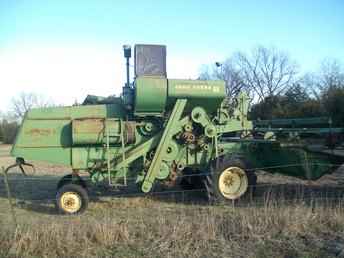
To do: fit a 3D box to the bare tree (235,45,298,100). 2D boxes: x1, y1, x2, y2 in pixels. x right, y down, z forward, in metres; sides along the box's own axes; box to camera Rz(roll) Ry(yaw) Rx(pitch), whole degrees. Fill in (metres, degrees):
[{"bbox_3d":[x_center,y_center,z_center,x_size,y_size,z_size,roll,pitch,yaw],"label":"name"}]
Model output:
[{"bbox_3d":[11.093,-3.756,42.000,7.600,11.800,7.200,0,0,0],"label":"bare tree"}]

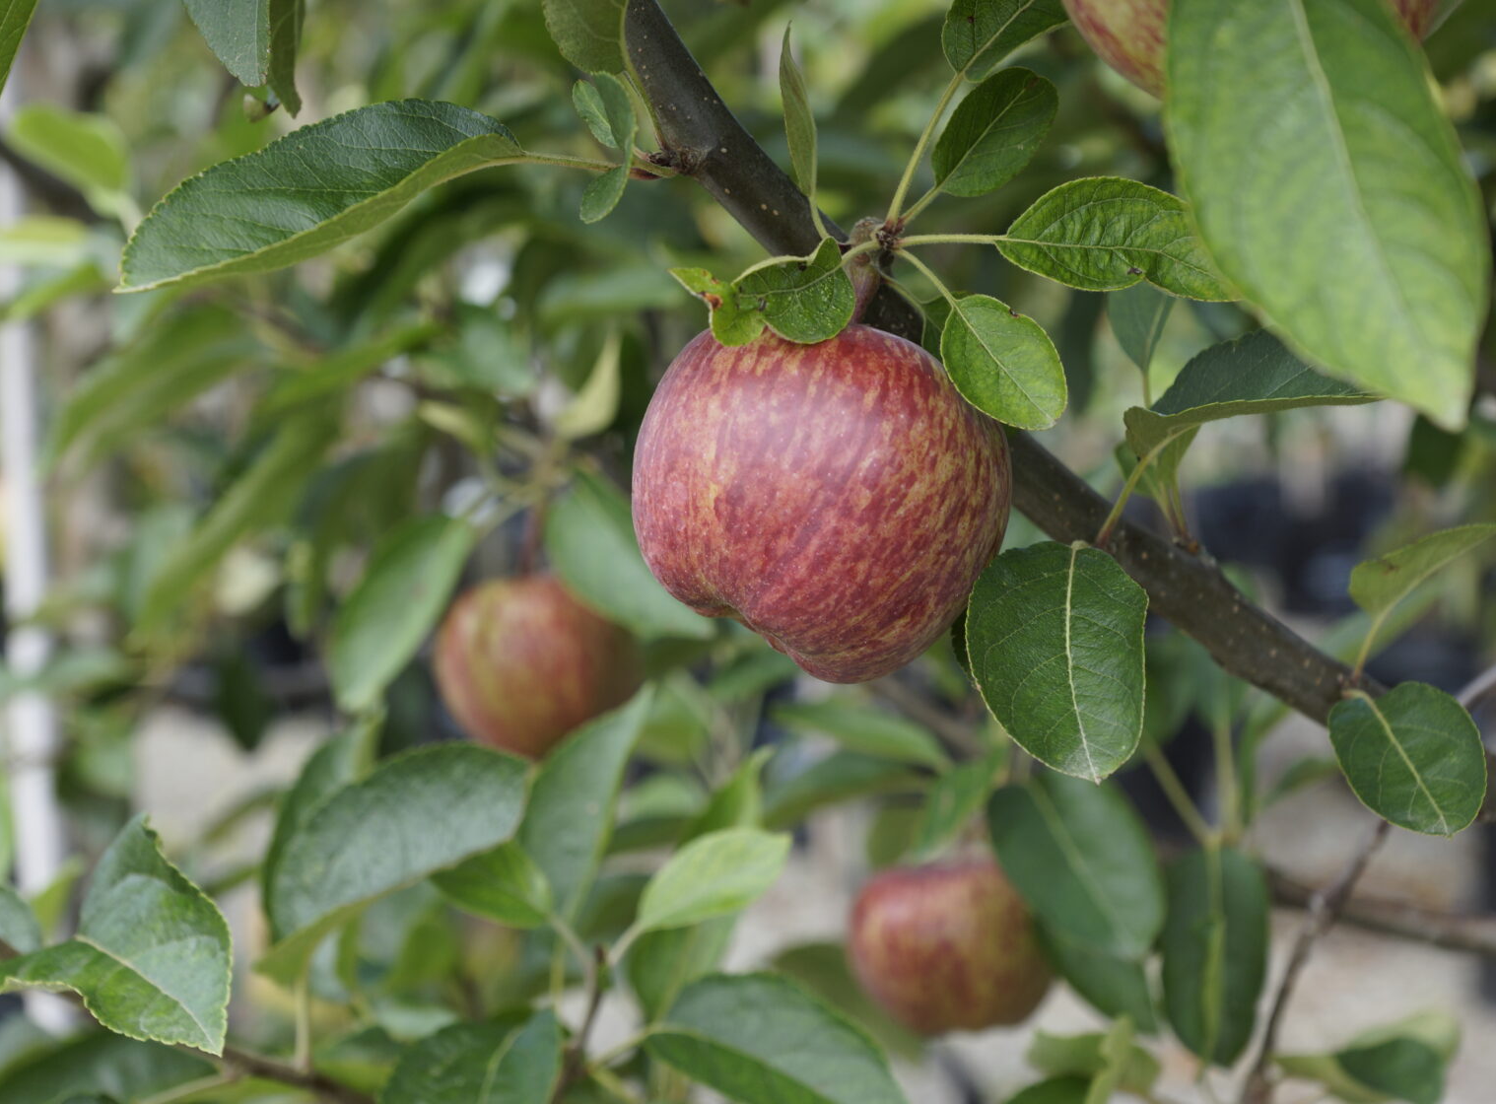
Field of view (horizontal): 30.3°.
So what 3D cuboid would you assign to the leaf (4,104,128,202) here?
[{"bbox_3d":[-0.267,-0.156,1.080,0.056,0.034,0.015,37,-18,6],"label":"leaf"}]

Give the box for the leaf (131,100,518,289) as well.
[{"bbox_3d":[-0.087,-0.072,0.565,0.086,0.014,0.034,-19,37,-3],"label":"leaf"}]

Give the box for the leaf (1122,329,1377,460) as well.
[{"bbox_3d":[0.108,-0.033,0.590,0.056,0.015,0.026,-12,41,-10],"label":"leaf"}]

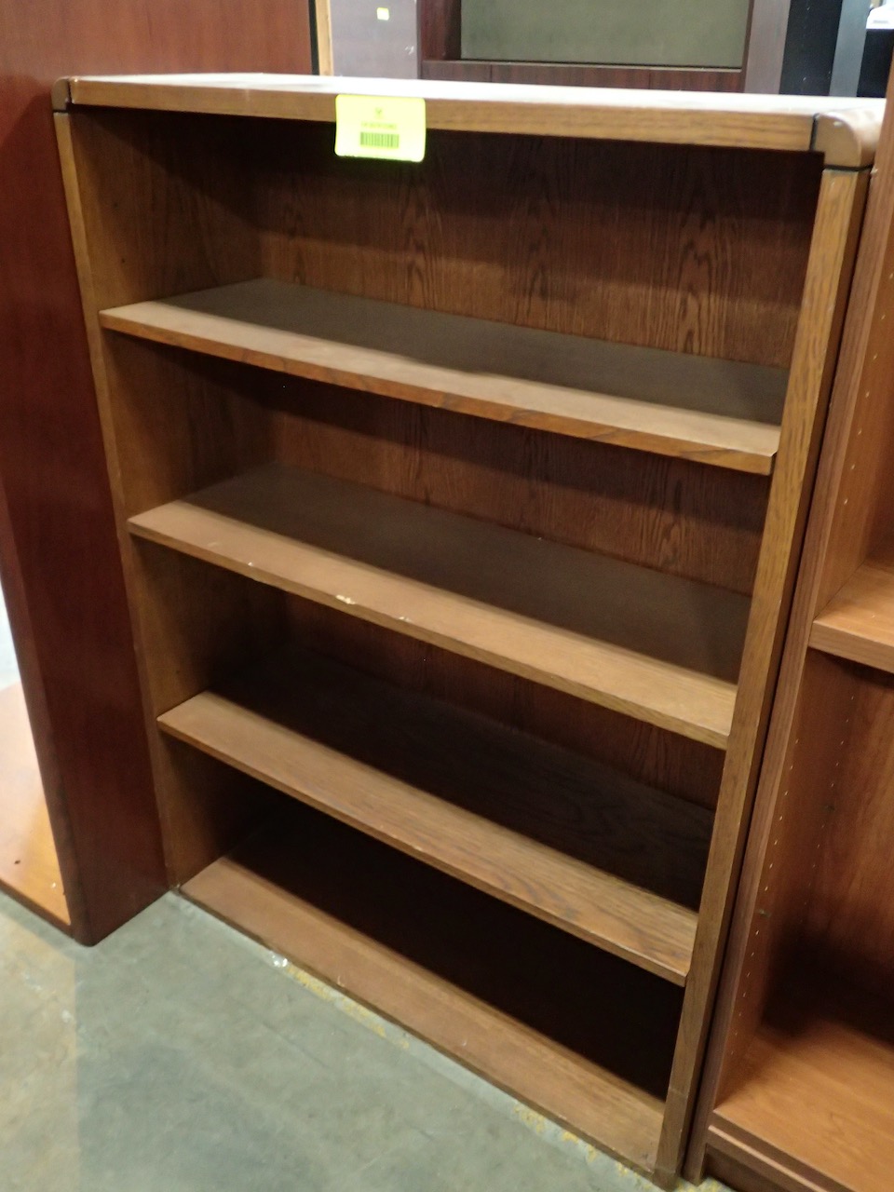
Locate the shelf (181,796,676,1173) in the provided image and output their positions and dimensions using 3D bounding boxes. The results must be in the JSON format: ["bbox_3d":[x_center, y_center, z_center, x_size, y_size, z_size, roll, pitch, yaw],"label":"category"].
[{"bbox_3d":[-0.009,0.564,1.632,0.860,0.019,0.289,18,33,30],"label":"shelf"}]

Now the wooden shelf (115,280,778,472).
[{"bbox_3d":[0.003,-0.281,1.184,0.860,0.019,0.289,18,33,30],"label":"wooden shelf"}]

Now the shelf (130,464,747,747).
[{"bbox_3d":[-0.001,-0.031,1.316,0.860,0.019,0.289,18,33,30],"label":"shelf"}]

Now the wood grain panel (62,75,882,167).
[{"bbox_3d":[0.019,-0.511,1.083,0.908,0.036,0.339,18,33,30],"label":"wood grain panel"}]

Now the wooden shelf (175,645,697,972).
[{"bbox_3d":[-0.005,0.258,1.470,0.860,0.019,0.289,18,33,30],"label":"wooden shelf"}]

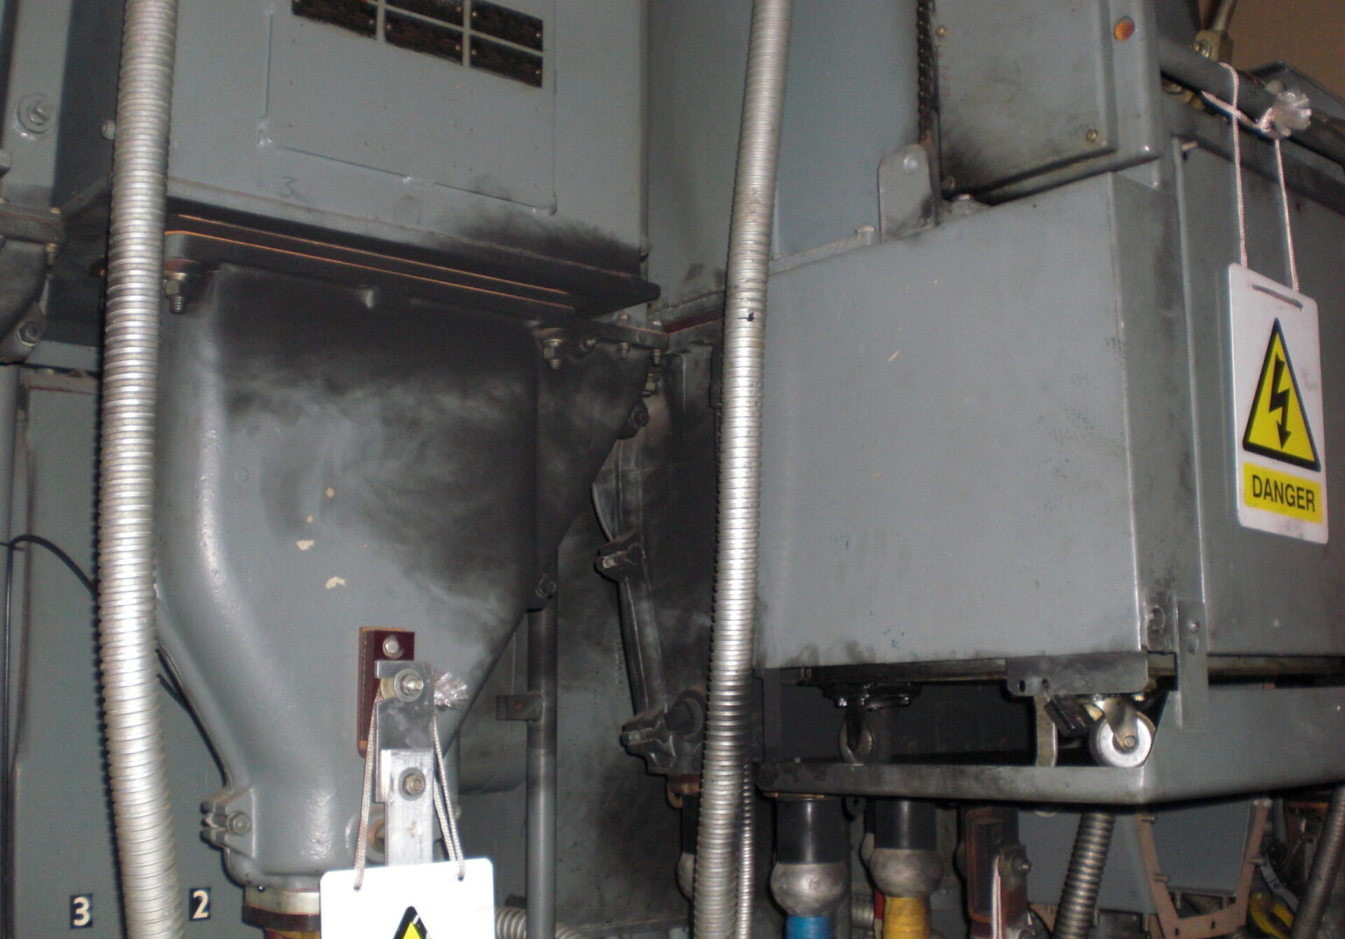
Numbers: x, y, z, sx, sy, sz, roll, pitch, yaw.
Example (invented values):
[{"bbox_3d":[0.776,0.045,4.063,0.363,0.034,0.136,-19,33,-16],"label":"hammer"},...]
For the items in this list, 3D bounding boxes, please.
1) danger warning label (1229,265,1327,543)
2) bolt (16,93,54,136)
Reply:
[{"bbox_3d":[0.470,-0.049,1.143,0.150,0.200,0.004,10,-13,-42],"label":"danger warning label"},{"bbox_3d":[-0.456,-0.255,1.058,0.031,0.031,0.011,8,-13,-42],"label":"bolt"}]

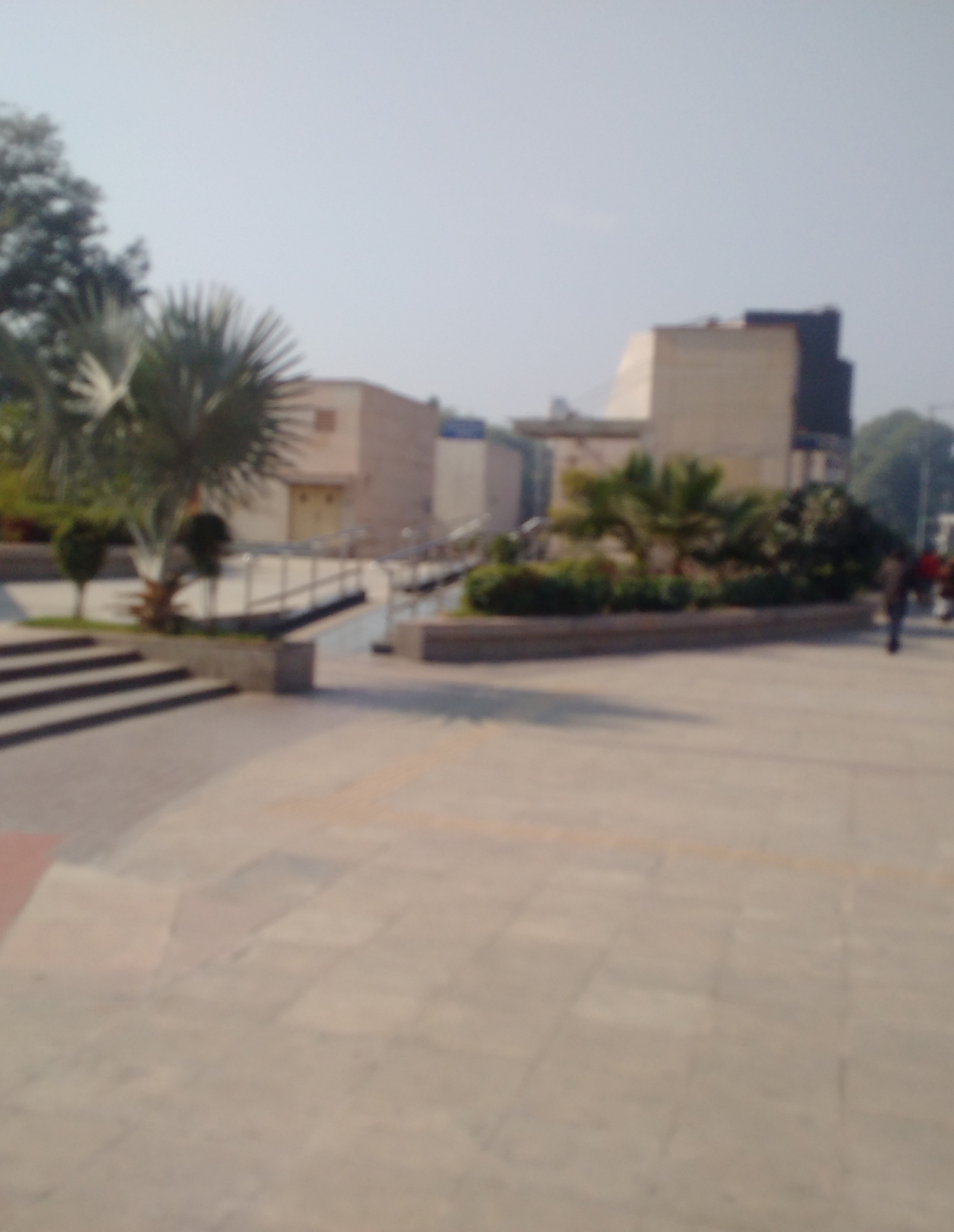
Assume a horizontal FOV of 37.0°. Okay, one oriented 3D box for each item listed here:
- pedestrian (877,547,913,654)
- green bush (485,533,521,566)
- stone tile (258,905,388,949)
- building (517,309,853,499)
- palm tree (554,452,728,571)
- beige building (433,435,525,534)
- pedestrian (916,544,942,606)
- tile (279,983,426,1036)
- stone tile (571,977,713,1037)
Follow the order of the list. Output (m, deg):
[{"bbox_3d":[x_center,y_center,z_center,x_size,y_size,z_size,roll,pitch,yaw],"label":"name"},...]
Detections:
[{"bbox_3d":[6.419,-0.229,21.900,0.540,1.660,0.400,4,4,15],"label":"pedestrian"},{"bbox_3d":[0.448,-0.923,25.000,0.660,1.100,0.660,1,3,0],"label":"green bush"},{"bbox_3d":[-0.586,1.204,5.476,0.410,0.030,0.440,4,4,15],"label":"stone tile"},{"bbox_3d":[7.300,-5.013,46.500,9.300,7.900,10.500,2,3,17],"label":"building"},{"bbox_3d":[3.285,-1.692,28.500,3.200,3.000,3.200,1,3,0],"label":"palm tree"},{"bbox_3d":[-0.452,-4.761,58.367,3.000,4.600,5.900,4,4,15],"label":"beige building"},{"bbox_3d":[12.208,-0.920,38.500,0.500,1.680,0.360,2,3,18],"label":"pedestrian"},{"bbox_3d":[-0.393,1.269,4.562,0.410,0.030,0.420,4,4,15],"label":"tile"},{"bbox_3d":[0.556,1.304,4.736,0.420,0.030,0.450,4,4,15],"label":"stone tile"}]

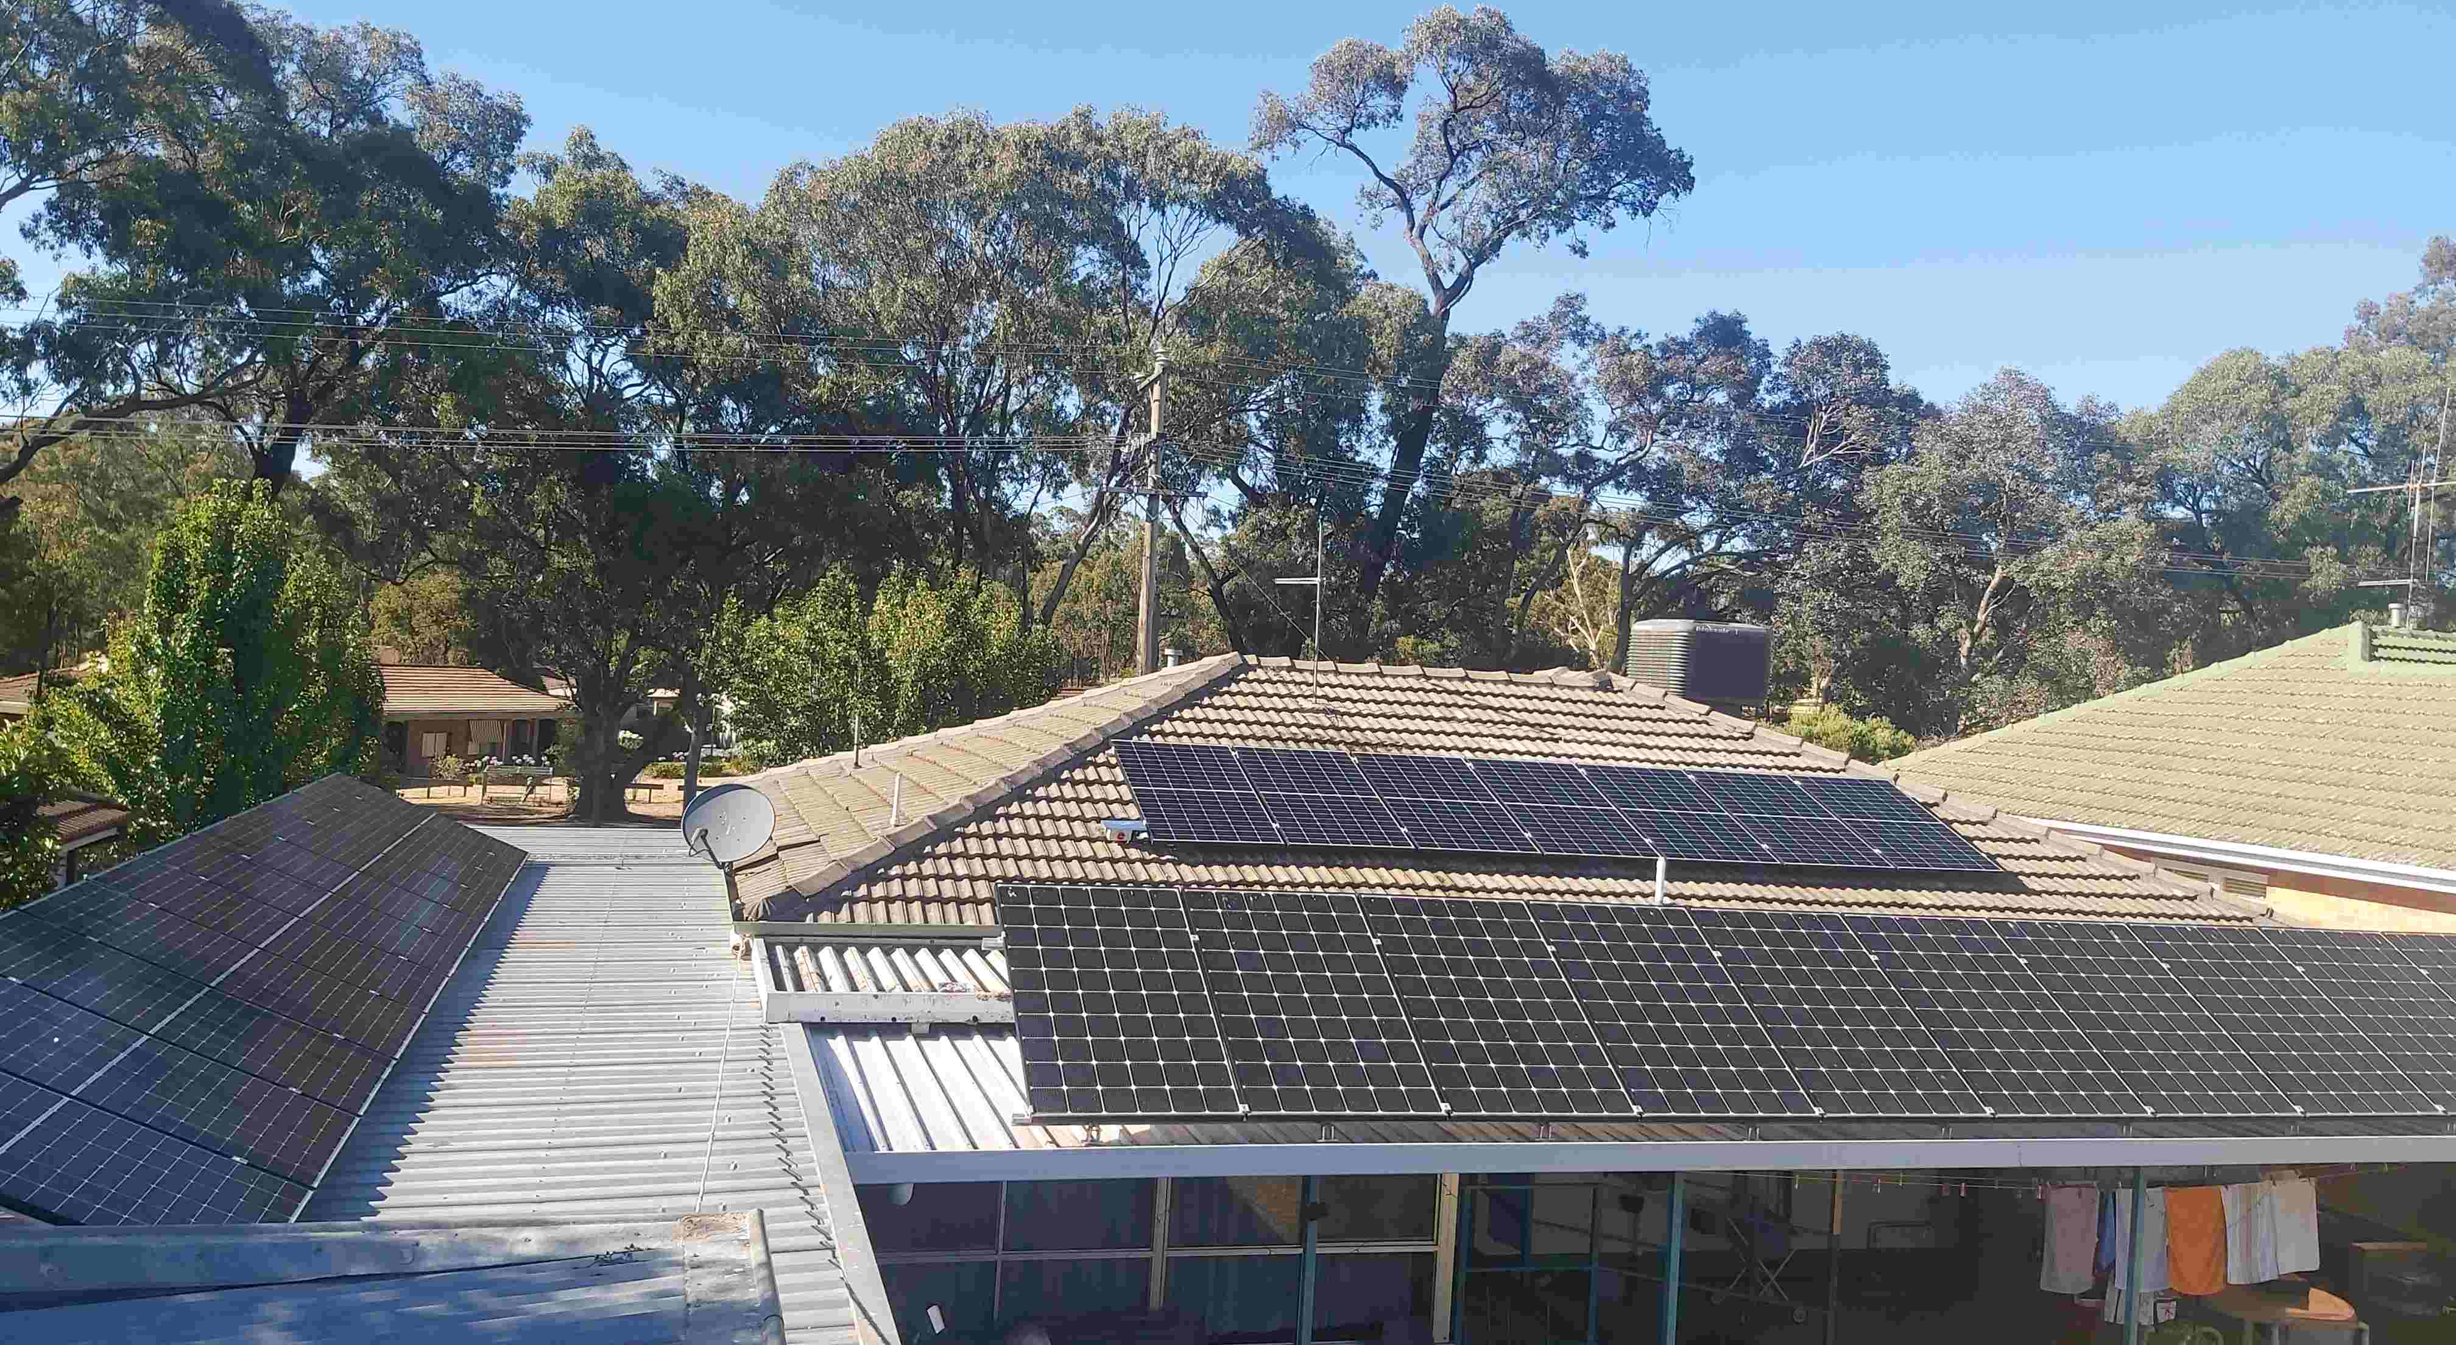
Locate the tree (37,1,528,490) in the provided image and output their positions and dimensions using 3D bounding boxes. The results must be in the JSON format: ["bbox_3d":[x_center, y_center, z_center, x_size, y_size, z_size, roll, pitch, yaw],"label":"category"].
[{"bbox_3d":[-22.165,-5.669,41.877,10.500,18.620,10.000,4,-1,-28],"label":"tree"}]

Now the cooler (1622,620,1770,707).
[{"bbox_3d":[4.969,-0.071,19.497,1.100,0.980,1.100,3,-1,-16],"label":"cooler"}]

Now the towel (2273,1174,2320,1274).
[{"bbox_3d":[6.208,3.204,10.715,0.310,0.550,0.060,3,-1,-16],"label":"towel"}]

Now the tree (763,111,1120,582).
[{"bbox_3d":[-8.242,-5.737,53.000,10.250,20.740,9.500,4,-1,-9],"label":"tree"}]

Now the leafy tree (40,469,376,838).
[{"bbox_3d":[-13.898,0.634,24.957,4.200,6.510,4.100,4,-1,-29],"label":"leafy tree"}]

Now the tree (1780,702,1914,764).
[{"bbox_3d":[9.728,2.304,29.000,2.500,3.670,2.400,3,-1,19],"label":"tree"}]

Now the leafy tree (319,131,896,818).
[{"bbox_3d":[-16.151,-4.995,48.000,14.980,18.180,13.500,4,-1,-19],"label":"leafy tree"}]

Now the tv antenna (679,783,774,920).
[{"bbox_3d":[-3.149,1.122,11.600,0.620,0.840,0.550,3,-1,7],"label":"tv antenna"}]

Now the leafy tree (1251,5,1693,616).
[{"bbox_3d":[6.631,-6.282,50.000,11.960,23.540,10.500,3,-1,8],"label":"leafy tree"}]

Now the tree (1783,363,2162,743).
[{"bbox_3d":[20.205,-0.933,50.000,10.820,14.490,10.000,3,-1,22],"label":"tree"}]

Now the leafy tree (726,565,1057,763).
[{"bbox_3d":[-6.389,1.244,35.000,6.260,6.590,5.000,4,-1,-10],"label":"leafy tree"}]

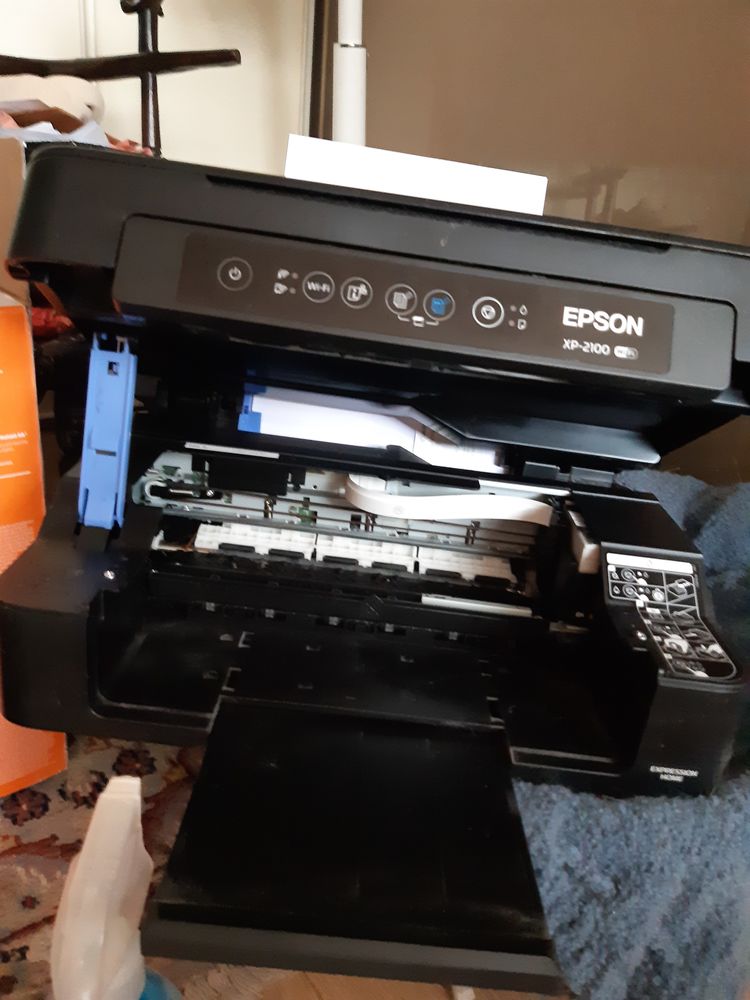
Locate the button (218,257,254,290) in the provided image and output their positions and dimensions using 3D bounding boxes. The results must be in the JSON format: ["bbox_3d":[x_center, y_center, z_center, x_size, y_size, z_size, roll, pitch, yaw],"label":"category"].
[{"bbox_3d":[-0.063,-0.101,0.336,0.016,0.016,0.003,8,-5,-2],"label":"button"}]

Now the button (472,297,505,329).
[{"bbox_3d":[0.051,-0.085,0.340,0.015,0.015,0.003,8,-5,-2],"label":"button"}]

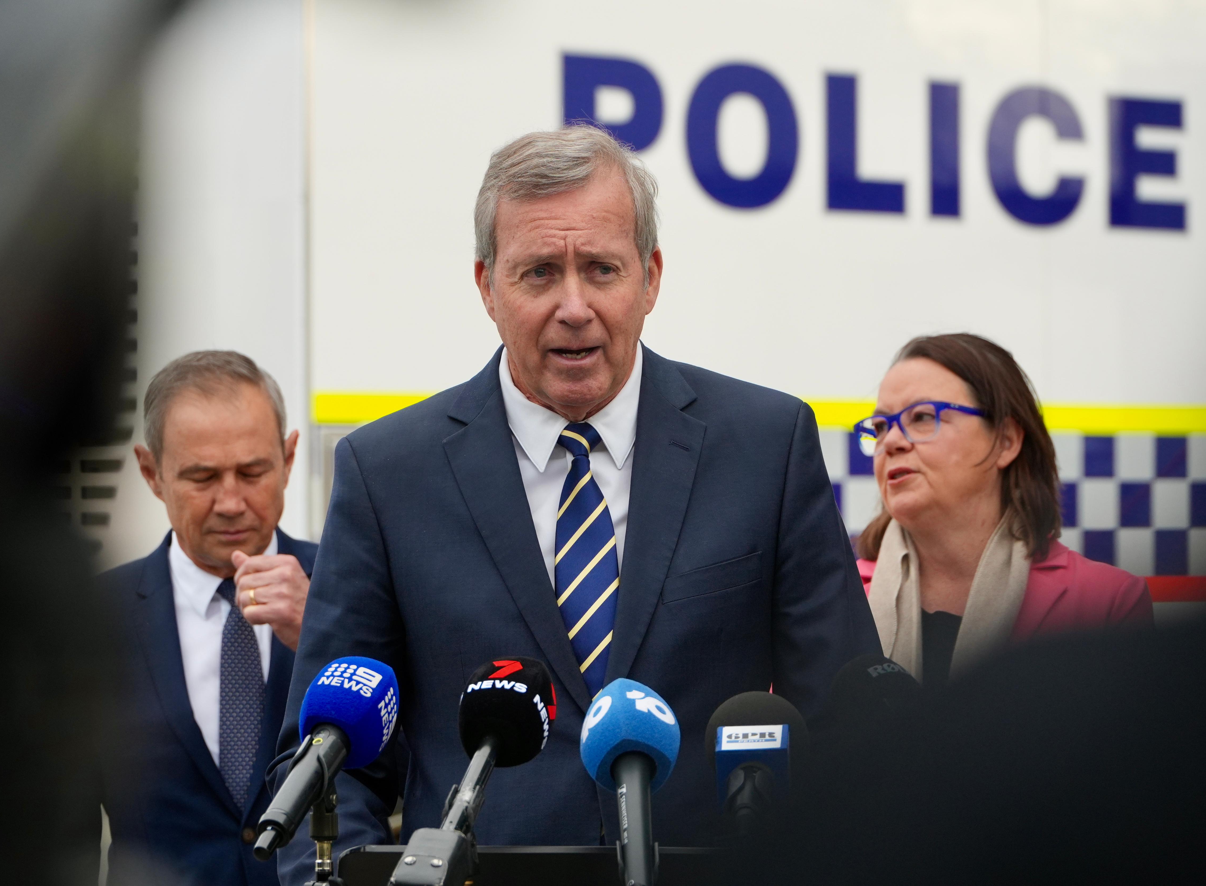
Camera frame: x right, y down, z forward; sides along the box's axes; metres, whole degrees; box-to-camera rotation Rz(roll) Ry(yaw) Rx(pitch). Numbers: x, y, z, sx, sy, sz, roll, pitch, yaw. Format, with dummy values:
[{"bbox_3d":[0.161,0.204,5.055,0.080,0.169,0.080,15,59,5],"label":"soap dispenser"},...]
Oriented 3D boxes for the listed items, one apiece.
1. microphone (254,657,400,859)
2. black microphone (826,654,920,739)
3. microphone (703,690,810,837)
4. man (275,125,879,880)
[{"bbox_3d":[-0.254,0.287,4.145,0.087,0.087,0.250,20,46,12],"label":"microphone"},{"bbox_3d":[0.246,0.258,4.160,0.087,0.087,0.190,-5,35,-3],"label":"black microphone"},{"bbox_3d":[0.132,0.289,4.159,0.090,0.090,0.190,5,32,3],"label":"microphone"},{"bbox_3d":[-0.020,0.595,4.550,0.580,1.800,0.400,0,-1,-1],"label":"man"}]

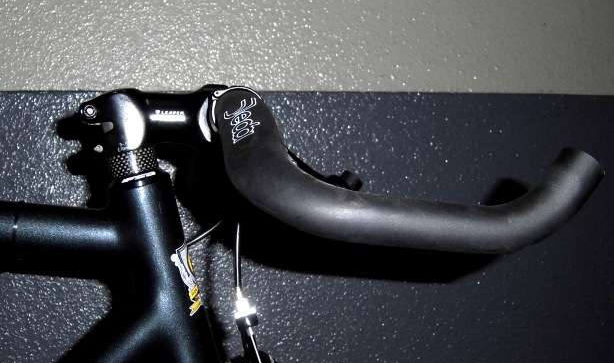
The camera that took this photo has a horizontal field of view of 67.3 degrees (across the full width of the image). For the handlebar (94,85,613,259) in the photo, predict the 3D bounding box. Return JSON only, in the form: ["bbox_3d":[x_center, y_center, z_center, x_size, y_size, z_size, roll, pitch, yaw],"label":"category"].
[{"bbox_3d":[-0.024,-0.018,0.362,0.293,0.112,0.360,0,0,-13],"label":"handlebar"}]

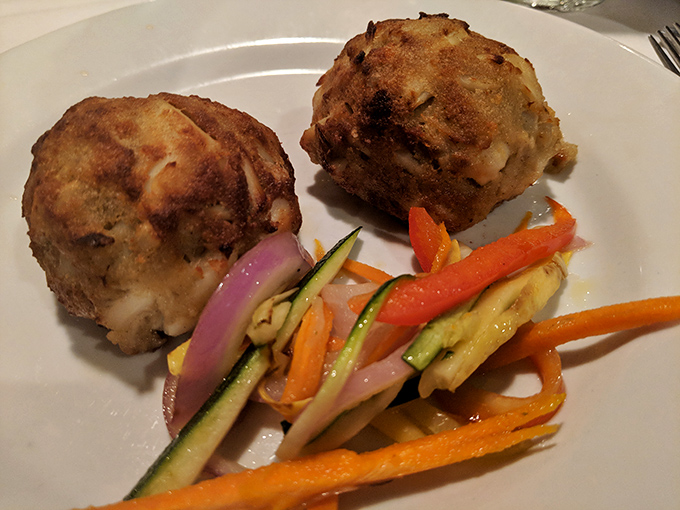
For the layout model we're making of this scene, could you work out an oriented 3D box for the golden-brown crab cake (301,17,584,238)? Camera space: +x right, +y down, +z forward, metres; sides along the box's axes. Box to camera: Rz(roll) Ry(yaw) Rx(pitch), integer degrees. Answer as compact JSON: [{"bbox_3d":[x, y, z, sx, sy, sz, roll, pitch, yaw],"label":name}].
[{"bbox_3d":[0.030,-0.043,0.172,0.083,0.059,0.080,-3,52,0],"label":"golden-brown crab cake"}]

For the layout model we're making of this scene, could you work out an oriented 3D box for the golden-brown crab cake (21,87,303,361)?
[{"bbox_3d":[-0.048,-0.011,0.151,0.076,0.058,0.079,-3,52,0],"label":"golden-brown crab cake"}]

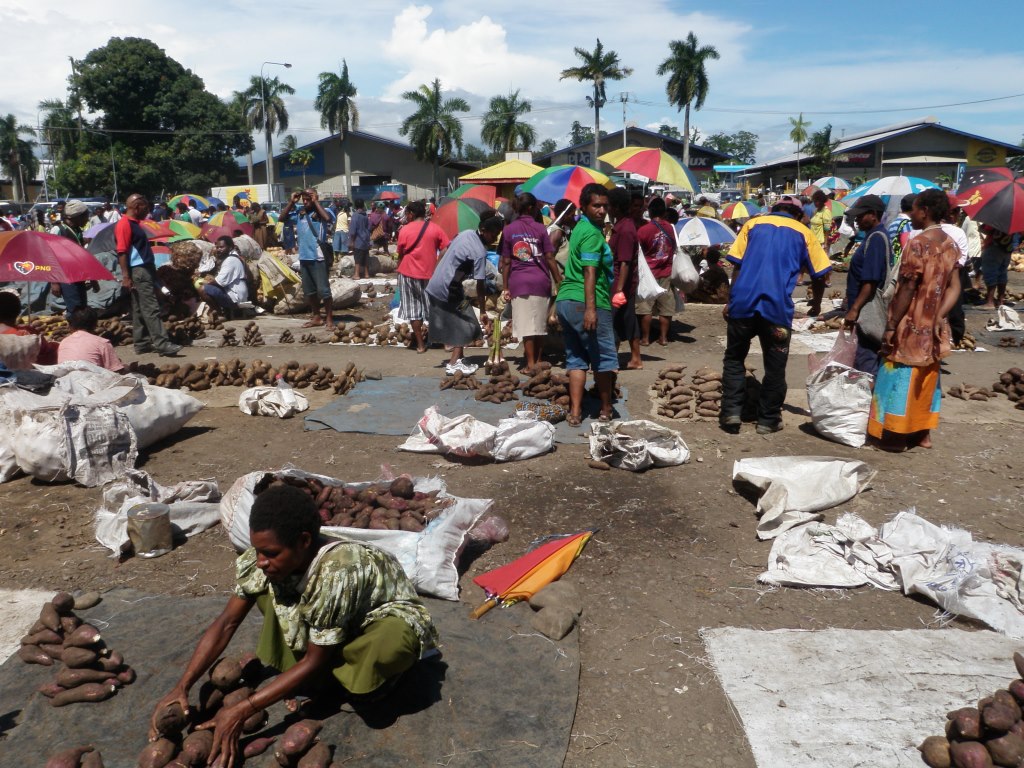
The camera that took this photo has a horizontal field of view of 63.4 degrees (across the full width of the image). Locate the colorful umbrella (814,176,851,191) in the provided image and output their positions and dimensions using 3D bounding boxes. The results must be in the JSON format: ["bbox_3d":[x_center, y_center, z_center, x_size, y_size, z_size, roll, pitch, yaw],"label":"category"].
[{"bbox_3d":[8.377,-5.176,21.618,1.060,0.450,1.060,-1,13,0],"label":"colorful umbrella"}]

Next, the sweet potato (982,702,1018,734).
[{"bbox_3d":[1.335,0.908,2.263,0.095,0.080,0.120,5,14,24],"label":"sweet potato"}]

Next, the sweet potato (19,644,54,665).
[{"bbox_3d":[-1.685,0.960,2.935,0.145,0.055,0.058,4,14,23],"label":"sweet potato"}]

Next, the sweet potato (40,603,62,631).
[{"bbox_3d":[-1.663,0.840,2.991,0.068,0.062,0.130,-13,44,-42],"label":"sweet potato"}]

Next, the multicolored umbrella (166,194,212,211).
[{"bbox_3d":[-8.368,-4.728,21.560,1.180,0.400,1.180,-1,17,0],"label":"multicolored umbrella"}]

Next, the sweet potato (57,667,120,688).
[{"bbox_3d":[-1.325,0.919,2.592,0.195,0.055,0.060,0,12,3],"label":"sweet potato"}]

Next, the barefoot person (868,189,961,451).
[{"bbox_3d":[2.519,-0.395,5.078,0.480,1.558,0.360,-9,15,-30],"label":"barefoot person"}]

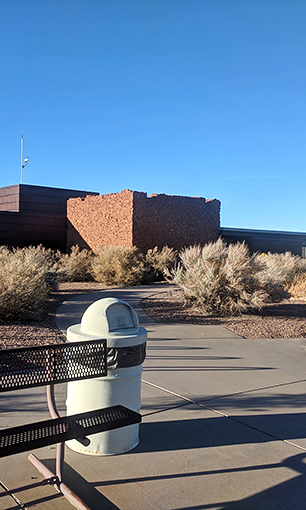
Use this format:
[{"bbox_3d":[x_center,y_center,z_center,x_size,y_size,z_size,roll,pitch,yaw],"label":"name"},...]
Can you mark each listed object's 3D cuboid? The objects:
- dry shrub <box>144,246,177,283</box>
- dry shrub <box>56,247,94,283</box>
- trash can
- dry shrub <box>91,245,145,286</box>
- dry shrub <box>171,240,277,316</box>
[{"bbox_3d":[0.373,0.371,20.066,1.448,1.409,1.400,1,0,1],"label":"dry shrub"},{"bbox_3d":[-2.858,0.328,18.710,1.371,1.279,1.300,1,0,-9],"label":"dry shrub"},{"bbox_3d":[-0.367,0.915,4.020,0.635,1.150,0.635,2,1,0],"label":"trash can"},{"bbox_3d":[-1.217,0.345,18.015,1.844,1.430,1.500,1,0,-4],"label":"dry shrub"},{"bbox_3d":[1.782,0.460,12.910,2.528,1.755,2.100,1,0,8],"label":"dry shrub"}]

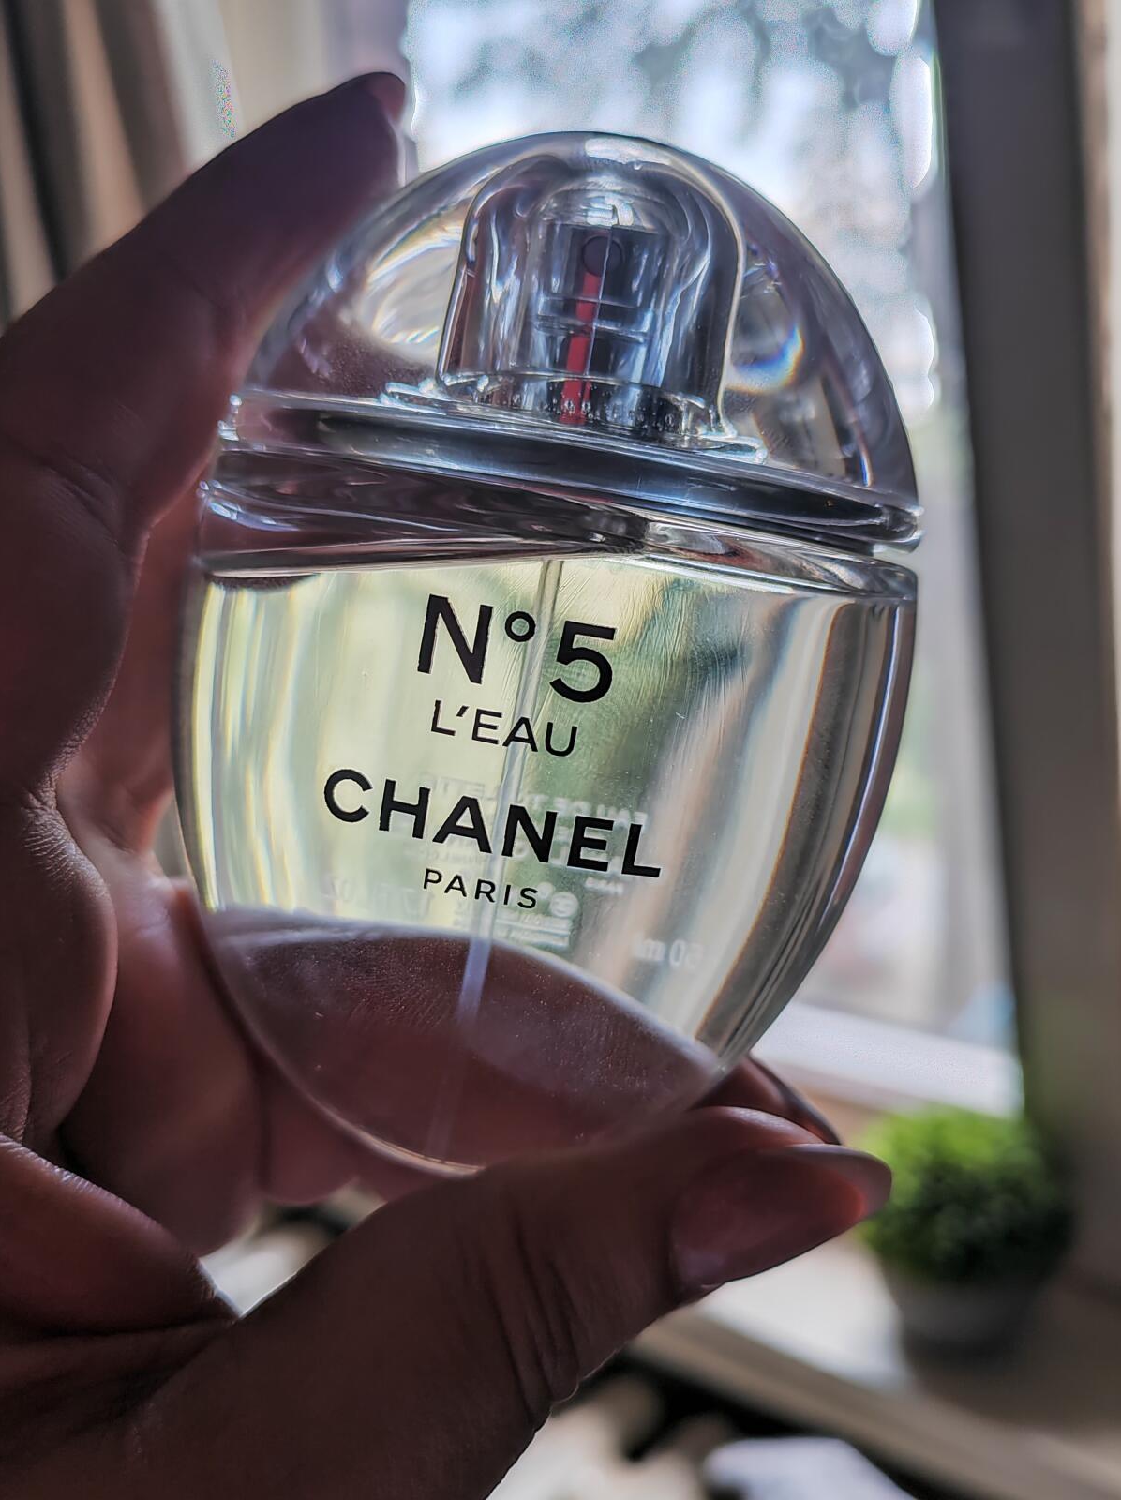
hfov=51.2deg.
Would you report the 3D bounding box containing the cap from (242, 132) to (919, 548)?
[{"bbox_3d":[0.004,-0.042,0.112,0.068,0.035,0.031,9,1,3],"label":"cap"}]

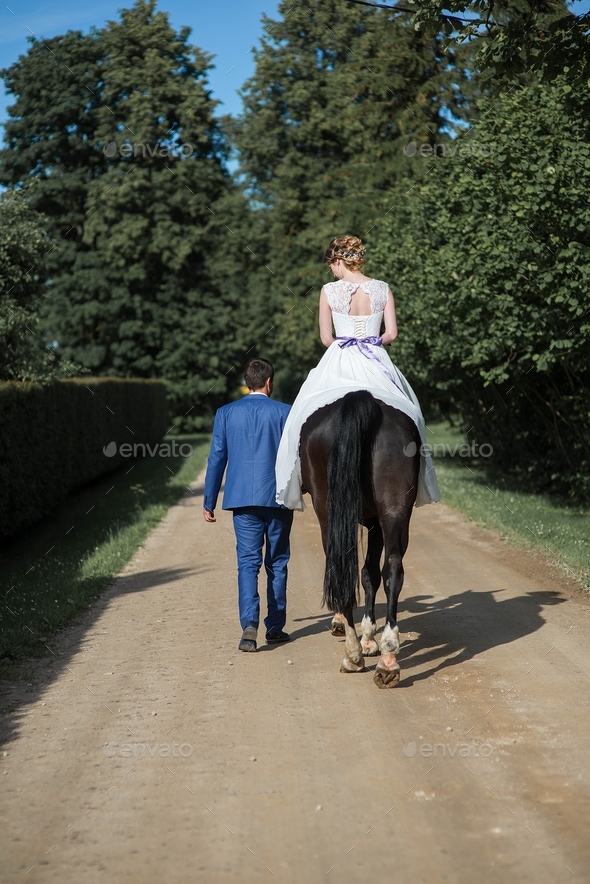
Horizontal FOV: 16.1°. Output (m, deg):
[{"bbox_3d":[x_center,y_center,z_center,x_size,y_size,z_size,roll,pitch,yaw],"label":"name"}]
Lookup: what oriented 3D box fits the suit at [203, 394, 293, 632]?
[{"bbox_3d":[-0.272,0.436,12.720,0.580,1.460,0.480,0,2,0],"label":"suit"}]

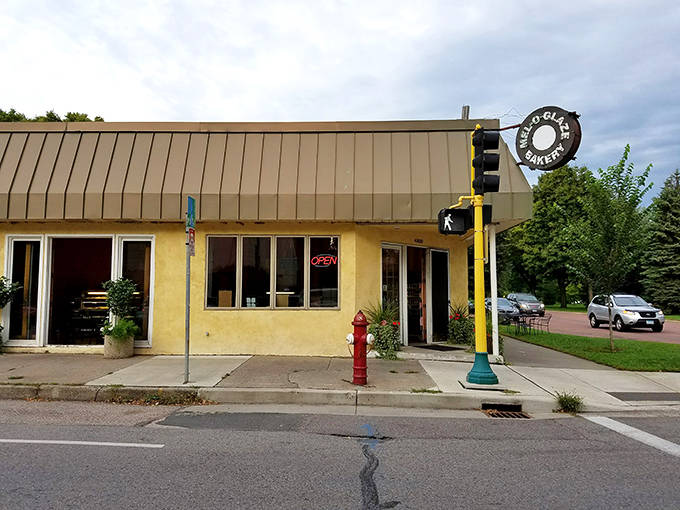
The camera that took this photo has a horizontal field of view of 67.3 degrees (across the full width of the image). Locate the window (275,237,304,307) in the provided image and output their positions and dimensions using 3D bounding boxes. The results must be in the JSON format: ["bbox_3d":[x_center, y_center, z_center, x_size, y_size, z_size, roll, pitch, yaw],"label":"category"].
[{"bbox_3d":[-1.121,0.377,11.397,0.701,1.621,0.100,0,-5,1],"label":"window"}]

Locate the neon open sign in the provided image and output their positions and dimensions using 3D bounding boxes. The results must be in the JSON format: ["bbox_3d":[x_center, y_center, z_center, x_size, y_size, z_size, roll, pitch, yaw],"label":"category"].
[{"bbox_3d":[-0.357,0.136,11.800,0.635,0.306,0.060,0,-4,1],"label":"neon open sign"}]

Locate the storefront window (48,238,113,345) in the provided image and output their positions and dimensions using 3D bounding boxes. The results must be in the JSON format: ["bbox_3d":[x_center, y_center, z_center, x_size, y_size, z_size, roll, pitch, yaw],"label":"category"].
[{"bbox_3d":[-5.984,0.820,11.777,1.499,2.461,0.100,0,-4,1],"label":"storefront window"}]

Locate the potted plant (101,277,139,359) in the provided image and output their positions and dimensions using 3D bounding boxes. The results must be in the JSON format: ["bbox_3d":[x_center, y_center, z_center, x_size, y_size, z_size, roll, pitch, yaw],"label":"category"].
[{"bbox_3d":[-4.836,1.360,11.228,0.835,1.752,0.780,0,-4,0],"label":"potted plant"}]

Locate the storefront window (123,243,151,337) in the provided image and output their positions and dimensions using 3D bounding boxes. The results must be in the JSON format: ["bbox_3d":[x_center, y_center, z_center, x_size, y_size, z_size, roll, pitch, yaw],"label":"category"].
[{"bbox_3d":[-4.545,0.776,11.406,0.690,2.312,0.100,0,-5,1],"label":"storefront window"}]

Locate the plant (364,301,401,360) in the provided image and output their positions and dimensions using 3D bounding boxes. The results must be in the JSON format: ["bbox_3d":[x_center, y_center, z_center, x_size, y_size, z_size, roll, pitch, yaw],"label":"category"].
[{"bbox_3d":[0.962,1.682,11.556,0.860,1.300,0.800,0,-4,0],"label":"plant"}]

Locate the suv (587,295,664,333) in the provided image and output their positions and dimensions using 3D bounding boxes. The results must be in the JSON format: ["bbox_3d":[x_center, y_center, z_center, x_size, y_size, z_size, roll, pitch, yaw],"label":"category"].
[{"bbox_3d":[13.987,2.826,25.189,1.890,1.750,4.670,0,-5,3],"label":"suv"}]

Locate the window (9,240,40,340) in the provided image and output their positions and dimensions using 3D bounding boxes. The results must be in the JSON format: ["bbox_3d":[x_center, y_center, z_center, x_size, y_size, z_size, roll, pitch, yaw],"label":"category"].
[{"bbox_3d":[-7.302,0.812,11.801,0.716,2.328,0.100,0,-4,1],"label":"window"}]

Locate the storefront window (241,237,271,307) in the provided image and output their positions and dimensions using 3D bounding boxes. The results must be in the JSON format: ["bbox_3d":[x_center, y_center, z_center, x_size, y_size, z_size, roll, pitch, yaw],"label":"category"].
[{"bbox_3d":[-1.887,0.377,11.407,0.713,1.622,0.100,0,-5,1],"label":"storefront window"}]

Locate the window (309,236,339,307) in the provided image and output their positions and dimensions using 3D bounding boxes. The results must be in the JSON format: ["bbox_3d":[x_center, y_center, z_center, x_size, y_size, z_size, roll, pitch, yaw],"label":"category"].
[{"bbox_3d":[-0.362,0.377,11.388,0.701,1.619,0.100,0,-5,1],"label":"window"}]

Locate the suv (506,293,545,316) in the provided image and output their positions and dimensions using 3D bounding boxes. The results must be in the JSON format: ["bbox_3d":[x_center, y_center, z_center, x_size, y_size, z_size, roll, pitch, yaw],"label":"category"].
[{"bbox_3d":[14.266,3.834,39.124,1.980,1.820,5.000,0,-4,8],"label":"suv"}]

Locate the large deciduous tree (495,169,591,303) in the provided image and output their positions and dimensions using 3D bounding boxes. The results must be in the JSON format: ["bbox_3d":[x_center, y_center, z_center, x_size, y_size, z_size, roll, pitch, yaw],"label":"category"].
[{"bbox_3d":[24.501,-1.804,60.672,10.500,16.000,10.000,0,-5,1],"label":"large deciduous tree"}]

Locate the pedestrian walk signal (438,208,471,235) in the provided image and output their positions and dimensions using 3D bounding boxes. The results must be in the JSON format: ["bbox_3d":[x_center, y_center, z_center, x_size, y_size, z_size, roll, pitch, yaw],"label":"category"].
[{"bbox_3d":[1.922,-0.567,8.650,0.470,0.430,0.220,0,-5,1],"label":"pedestrian walk signal"}]

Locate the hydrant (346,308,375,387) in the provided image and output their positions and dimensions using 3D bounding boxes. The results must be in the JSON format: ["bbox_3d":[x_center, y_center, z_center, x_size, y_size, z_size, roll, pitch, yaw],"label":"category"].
[{"bbox_3d":[0.326,1.458,8.149,0.450,1.170,0.320,0,-5,1],"label":"hydrant"}]

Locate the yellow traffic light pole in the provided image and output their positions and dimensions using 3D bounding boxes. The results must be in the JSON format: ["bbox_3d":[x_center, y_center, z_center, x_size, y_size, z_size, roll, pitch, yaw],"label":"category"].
[{"bbox_3d":[2.328,-0.063,8.430,0.520,4.277,0.500,0,-4,6],"label":"yellow traffic light pole"}]

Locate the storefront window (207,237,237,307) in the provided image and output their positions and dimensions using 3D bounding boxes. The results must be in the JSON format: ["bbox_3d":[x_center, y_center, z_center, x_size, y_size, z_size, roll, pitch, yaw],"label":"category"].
[{"bbox_3d":[-2.725,0.387,11.743,0.713,1.633,0.100,0,-4,1],"label":"storefront window"}]

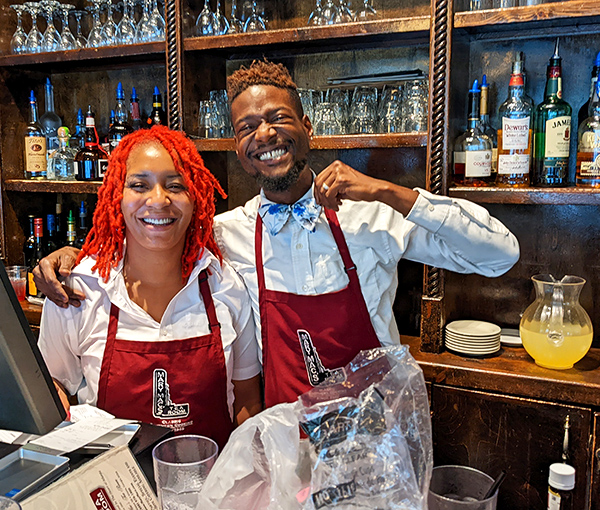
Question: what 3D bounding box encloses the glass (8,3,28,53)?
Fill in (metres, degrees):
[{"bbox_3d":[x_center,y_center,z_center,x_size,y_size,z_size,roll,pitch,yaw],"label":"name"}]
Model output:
[{"bbox_3d":[-1.059,-0.834,1.991,0.066,0.194,0.066,4,8,21],"label":"glass"}]

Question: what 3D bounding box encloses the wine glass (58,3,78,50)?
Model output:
[{"bbox_3d":[-0.819,-0.791,1.874,0.063,0.172,0.063,4,8,20],"label":"wine glass"}]

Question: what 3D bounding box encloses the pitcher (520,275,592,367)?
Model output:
[{"bbox_3d":[0.653,0.172,1.354,0.170,0.216,0.190,5,9,27],"label":"pitcher"}]

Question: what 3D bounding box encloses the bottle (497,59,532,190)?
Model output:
[{"bbox_3d":[0.556,-0.345,1.371,0.085,0.335,0.084,4,8,22],"label":"bottle"}]

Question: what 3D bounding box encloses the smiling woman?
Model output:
[{"bbox_3d":[-0.300,0.568,1.119,0.470,1.650,0.320,-1,8,-12],"label":"smiling woman"}]

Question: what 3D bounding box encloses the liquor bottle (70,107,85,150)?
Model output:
[{"bbox_3d":[-0.852,-0.425,2.064,0.082,0.282,0.075,-1,8,-15],"label":"liquor bottle"}]

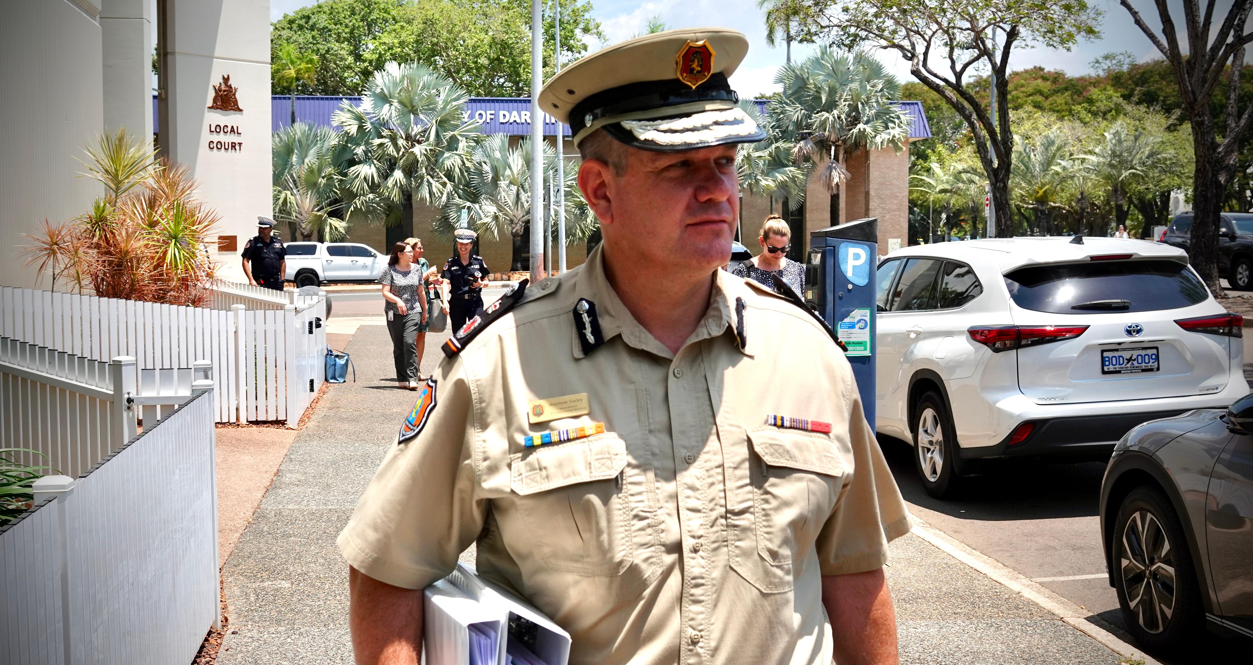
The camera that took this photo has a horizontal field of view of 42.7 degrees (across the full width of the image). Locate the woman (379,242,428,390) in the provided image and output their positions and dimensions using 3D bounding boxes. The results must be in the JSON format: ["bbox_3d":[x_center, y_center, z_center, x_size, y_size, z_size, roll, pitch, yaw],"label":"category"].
[{"bbox_3d":[-2.485,-0.199,17.866,0.530,1.622,0.420,-1,3,-9],"label":"woman"}]

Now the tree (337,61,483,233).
[{"bbox_3d":[-9.003,-6.668,65.732,6.100,9.050,6.000,0,3,-8],"label":"tree"}]

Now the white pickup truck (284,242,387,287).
[{"bbox_3d":[-9.900,-2.287,56.961,5.330,1.830,1.870,0,3,-8],"label":"white pickup truck"}]

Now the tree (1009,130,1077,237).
[{"bbox_3d":[17.157,-5.442,65.800,3.100,5.693,3.100,1,3,15],"label":"tree"}]

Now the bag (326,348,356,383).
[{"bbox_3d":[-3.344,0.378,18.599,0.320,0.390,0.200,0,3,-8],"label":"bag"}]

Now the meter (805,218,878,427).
[{"bbox_3d":[1.200,0.232,8.977,0.330,1.744,0.310,0,3,-8],"label":"meter"}]

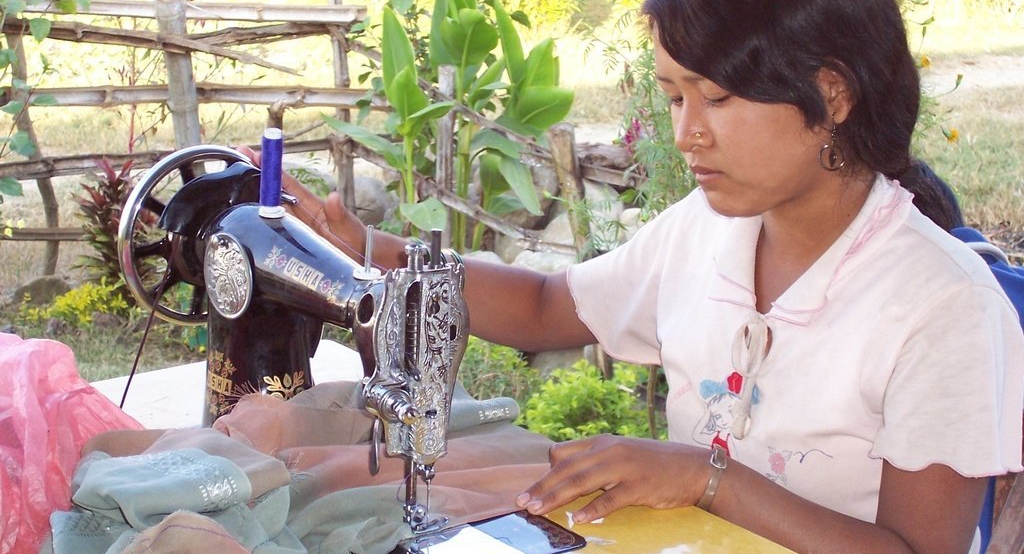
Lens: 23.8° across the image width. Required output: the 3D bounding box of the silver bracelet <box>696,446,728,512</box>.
[{"bbox_3d":[0.153,0.153,1.810,0.011,0.053,0.043,17,7,32],"label":"silver bracelet"}]

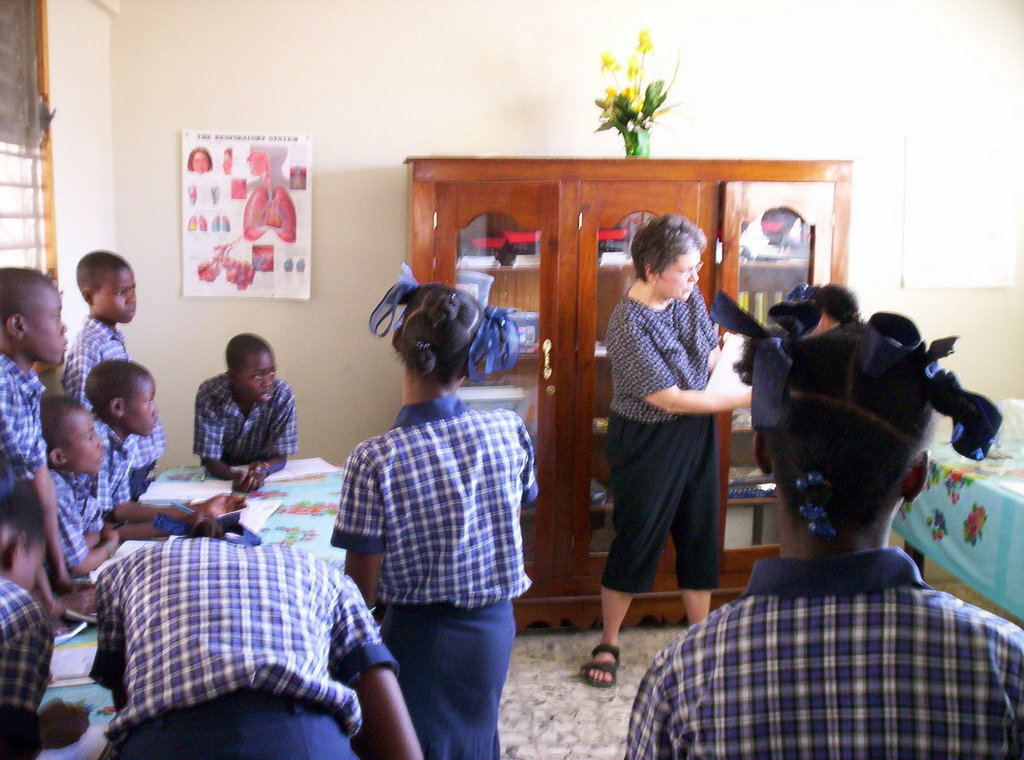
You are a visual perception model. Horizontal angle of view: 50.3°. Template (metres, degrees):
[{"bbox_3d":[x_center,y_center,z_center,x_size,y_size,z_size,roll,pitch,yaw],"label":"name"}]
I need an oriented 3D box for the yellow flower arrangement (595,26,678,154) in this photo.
[{"bbox_3d":[0.483,-1.092,4.195,0.330,0.500,0.280,-1,8,-8],"label":"yellow flower arrangement"}]

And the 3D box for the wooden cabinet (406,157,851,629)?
[{"bbox_3d":[0.433,0.052,4.356,1.694,1.811,0.370,-1,8,-8],"label":"wooden cabinet"}]

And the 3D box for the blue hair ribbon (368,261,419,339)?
[{"bbox_3d":[-0.230,-0.158,2.138,0.110,0.150,0.090,2,8,10],"label":"blue hair ribbon"}]

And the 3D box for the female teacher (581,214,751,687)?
[{"bbox_3d":[0.529,0.236,3.784,0.500,1.600,0.520,8,10,43],"label":"female teacher"}]

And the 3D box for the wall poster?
[{"bbox_3d":[-1.028,-0.641,4.241,0.500,0.645,0.010,1,7,-8],"label":"wall poster"}]

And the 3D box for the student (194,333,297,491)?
[{"bbox_3d":[-0.879,0.448,3.612,0.370,1.200,0.450,-2,8,-15],"label":"student"}]

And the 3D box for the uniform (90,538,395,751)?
[{"bbox_3d":[-0.443,0.477,1.779,0.460,0.270,0.420,-1,38,-13],"label":"uniform"}]

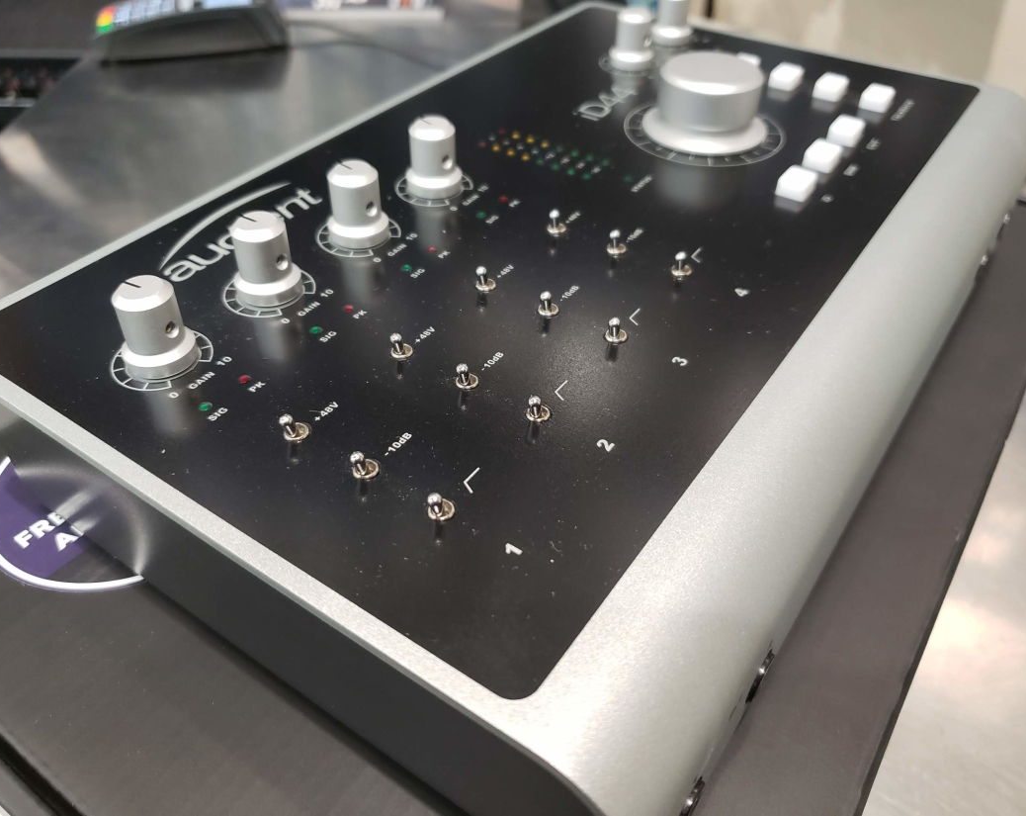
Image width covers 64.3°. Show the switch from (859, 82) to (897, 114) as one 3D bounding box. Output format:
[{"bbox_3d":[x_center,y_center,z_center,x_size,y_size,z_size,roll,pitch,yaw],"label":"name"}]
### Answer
[{"bbox_3d":[0.117,-0.100,0.262,0.008,0.005,0.008,25,46,26],"label":"switch"}]

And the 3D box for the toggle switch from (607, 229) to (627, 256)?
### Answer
[{"bbox_3d":[0.025,-0.040,0.195,0.005,0.007,0.006,25,49,26],"label":"toggle switch"}]

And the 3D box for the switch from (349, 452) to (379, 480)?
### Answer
[{"bbox_3d":[-0.027,0.009,0.143,0.005,0.007,0.006,25,49,26],"label":"switch"}]

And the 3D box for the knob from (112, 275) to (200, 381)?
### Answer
[{"bbox_3d":[-0.074,-0.017,0.169,0.015,0.018,0.015,0,41,0],"label":"knob"}]

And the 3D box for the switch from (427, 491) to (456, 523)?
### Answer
[{"bbox_3d":[-0.012,0.015,0.136,0.005,0.007,0.006,25,49,26],"label":"switch"}]

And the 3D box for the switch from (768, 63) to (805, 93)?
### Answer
[{"bbox_3d":[0.092,-0.111,0.276,0.008,0.005,0.008,25,46,26],"label":"switch"}]

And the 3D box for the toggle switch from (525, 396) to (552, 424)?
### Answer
[{"bbox_3d":[0.005,-0.001,0.156,0.005,0.007,0.005,25,46,26],"label":"toggle switch"}]

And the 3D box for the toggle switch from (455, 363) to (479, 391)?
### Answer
[{"bbox_3d":[-0.009,-0.007,0.164,0.005,0.007,0.005,25,46,26],"label":"toggle switch"}]

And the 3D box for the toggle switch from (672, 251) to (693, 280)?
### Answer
[{"bbox_3d":[0.039,-0.034,0.188,0.005,0.007,0.006,25,49,26],"label":"toggle switch"}]

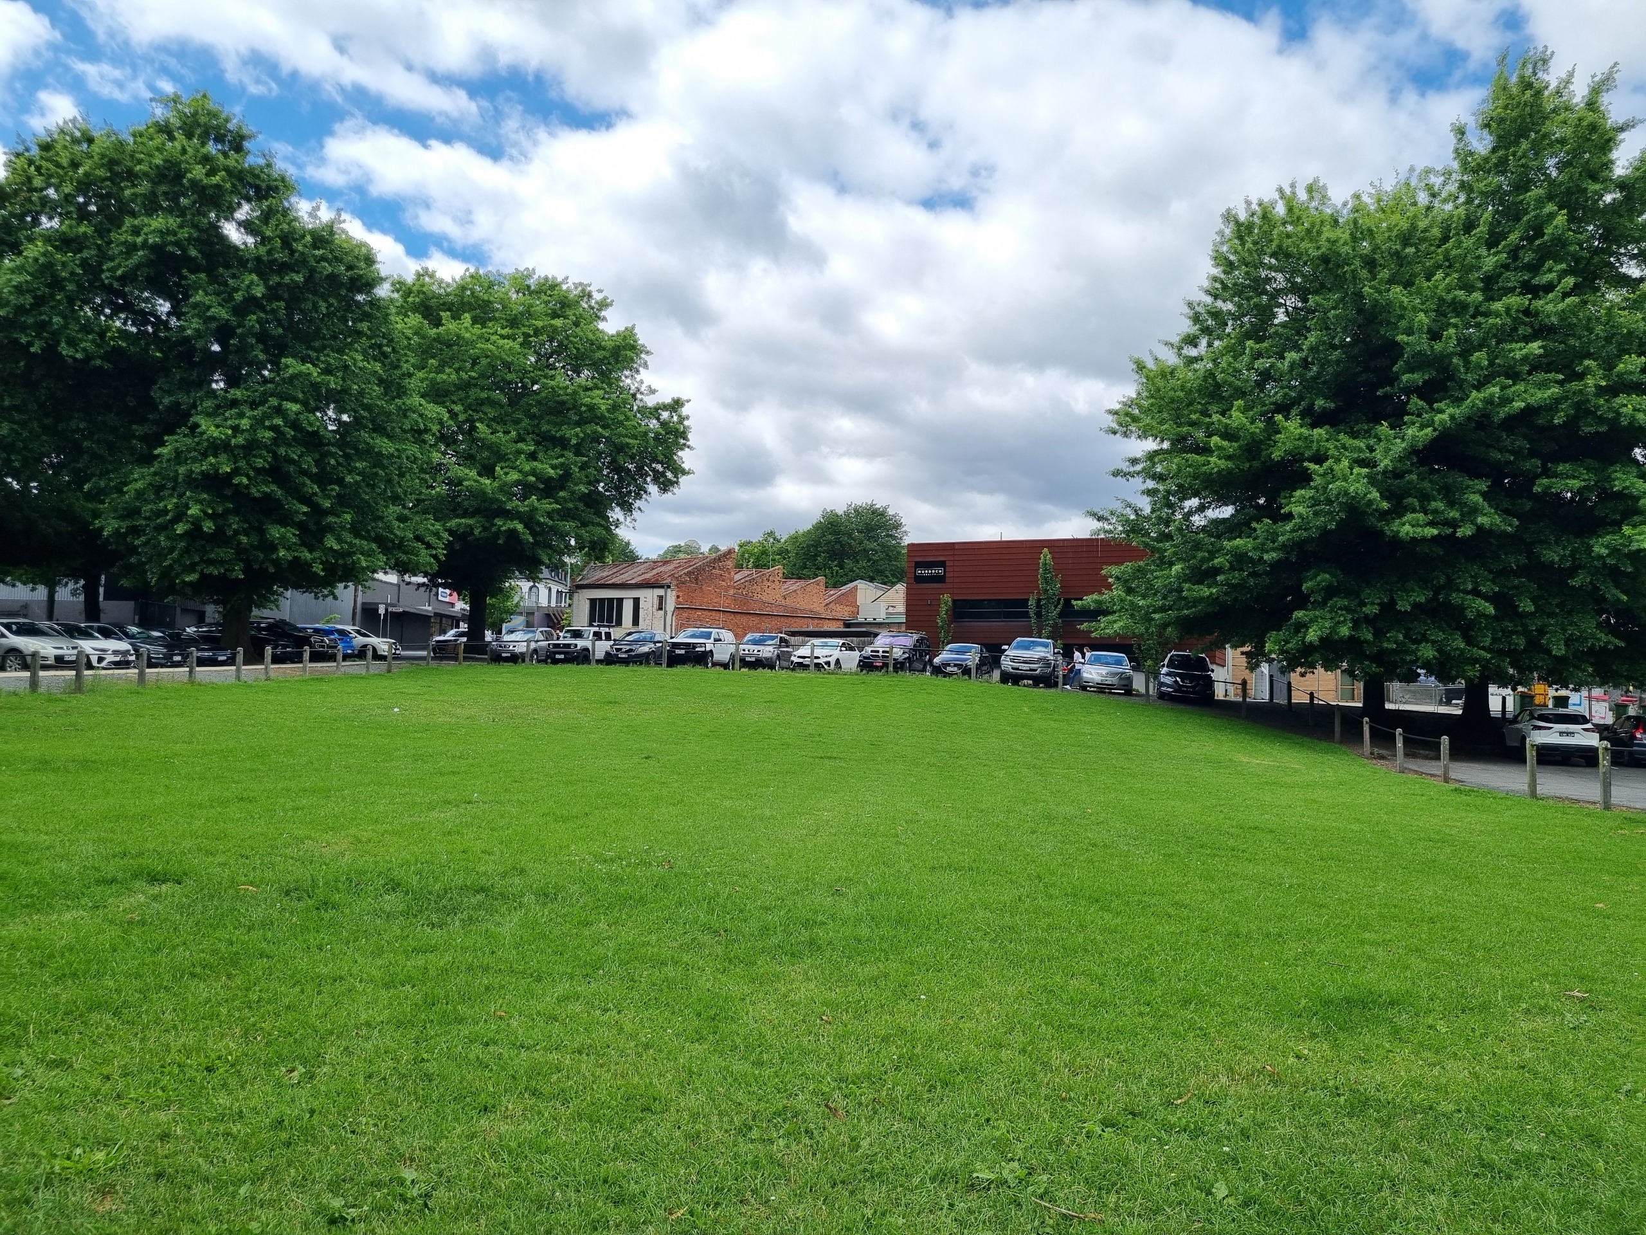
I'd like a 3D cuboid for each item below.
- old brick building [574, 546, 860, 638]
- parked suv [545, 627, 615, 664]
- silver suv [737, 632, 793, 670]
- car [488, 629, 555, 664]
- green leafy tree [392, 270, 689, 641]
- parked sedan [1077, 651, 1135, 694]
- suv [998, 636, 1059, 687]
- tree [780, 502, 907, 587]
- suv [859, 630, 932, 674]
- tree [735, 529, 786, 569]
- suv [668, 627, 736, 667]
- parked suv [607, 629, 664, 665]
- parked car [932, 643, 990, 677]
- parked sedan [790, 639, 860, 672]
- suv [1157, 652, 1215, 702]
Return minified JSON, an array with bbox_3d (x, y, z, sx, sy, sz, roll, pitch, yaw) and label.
[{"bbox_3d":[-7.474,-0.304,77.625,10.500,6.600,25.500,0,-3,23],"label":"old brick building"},{"bbox_3d":[-10.182,1.236,52.707,1.650,1.770,3.550,0,-3,20],"label":"parked suv"},{"bbox_3d":[-2.383,1.494,52.045,1.770,1.690,4.500,0,-3,11],"label":"silver suv"},{"bbox_3d":[-13.857,1.375,57.295,1.780,1.700,4.580,0,0,4],"label":"car"},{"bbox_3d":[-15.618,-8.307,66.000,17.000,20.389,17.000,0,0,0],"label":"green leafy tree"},{"bbox_3d":[10.364,2.010,44.977,1.820,1.470,4.820,0,-3,13],"label":"parked sedan"},{"bbox_3d":[8.241,1.758,49.495,1.870,1.840,4.900,3,0,13],"label":"suv"},{"bbox_3d":[1.974,-3.828,115.000,11.800,13.995,11.800,0,0,0],"label":"tree"},{"bbox_3d":[2.919,1.397,48.524,1.860,1.740,4.850,0,-3,19],"label":"suv"},{"bbox_3d":[-5.767,-2.505,112.000,6.000,11.184,6.000,0,0,0],"label":"tree"},{"bbox_3d":[-4.985,1.331,51.583,1.830,1.820,5.200,0,-3,12],"label":"suv"},{"bbox_3d":[-8.687,1.504,58.195,1.880,1.700,4.620,0,0,7],"label":"parked suv"},{"bbox_3d":[5.760,1.843,50.796,1.700,1.500,4.150,2,0,15],"label":"parked car"},{"bbox_3d":[0.190,1.552,48.695,1.800,1.440,4.550,0,-3,18],"label":"parked sedan"},{"bbox_3d":[13.395,2.189,45.595,1.820,1.720,4.650,5,0,17],"label":"suv"}]

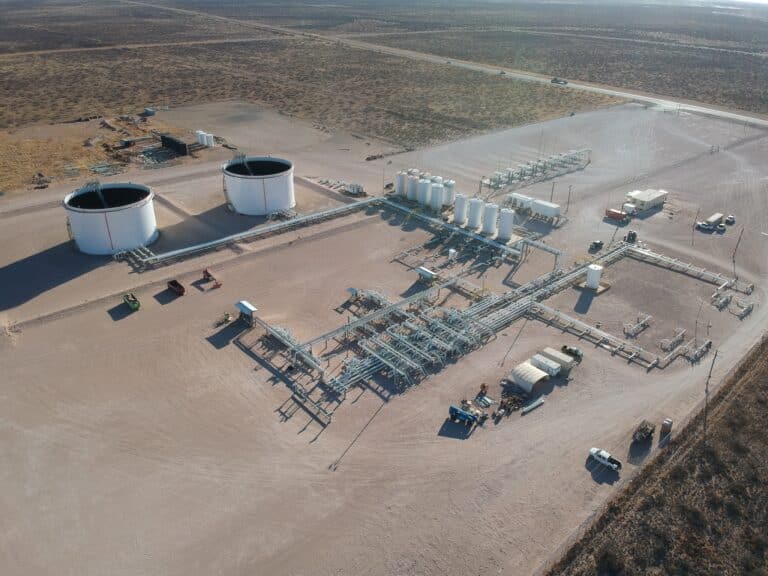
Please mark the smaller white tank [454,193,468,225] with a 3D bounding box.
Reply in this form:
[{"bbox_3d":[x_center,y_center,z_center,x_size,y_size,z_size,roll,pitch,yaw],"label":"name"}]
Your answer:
[{"bbox_3d":[27.630,-28.290,198.200,4.800,9.900,4.800,1,30,0],"label":"smaller white tank"}]

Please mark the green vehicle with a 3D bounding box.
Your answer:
[{"bbox_3d":[-67.220,3.940,147.790,2.420,1.850,5.900,-21,36,-33],"label":"green vehicle"}]

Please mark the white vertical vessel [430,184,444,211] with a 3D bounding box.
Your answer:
[{"bbox_3d":[20.210,-34.560,210.000,4.750,9.000,4.750,1,30,0],"label":"white vertical vessel"}]

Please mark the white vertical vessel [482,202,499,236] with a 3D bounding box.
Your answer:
[{"bbox_3d":[36.510,-23.830,190.520,4.800,9.900,4.800,1,30,0],"label":"white vertical vessel"}]

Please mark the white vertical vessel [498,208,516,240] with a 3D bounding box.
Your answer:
[{"bbox_3d":[41.340,-21.690,186.840,4.800,9.900,4.800,1,30,0],"label":"white vertical vessel"}]

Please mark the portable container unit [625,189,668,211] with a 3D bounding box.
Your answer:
[{"bbox_3d":[103.120,-35.070,217.960,14.820,3.590,9.060,-18,35,-30],"label":"portable container unit"}]

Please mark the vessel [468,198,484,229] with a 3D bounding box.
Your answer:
[{"bbox_3d":[35.577,-28.784,215.554,4.590,10.500,4.590,3,29,0],"label":"vessel"}]

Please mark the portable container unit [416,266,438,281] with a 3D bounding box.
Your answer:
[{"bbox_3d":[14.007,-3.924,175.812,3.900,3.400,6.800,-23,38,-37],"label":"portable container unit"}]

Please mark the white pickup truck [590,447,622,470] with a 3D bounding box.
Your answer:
[{"bbox_3d":[44.747,34.521,112.272,5.700,1.860,1.980,24,35,32],"label":"white pickup truck"}]

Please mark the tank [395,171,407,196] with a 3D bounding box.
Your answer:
[{"bbox_3d":[7.714,-45.446,243.805,4.940,9.600,4.940,3,29,0],"label":"tank"}]

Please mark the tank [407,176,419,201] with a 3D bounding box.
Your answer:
[{"bbox_3d":[11.510,-39.510,218.750,4.700,8.800,4.700,1,30,0],"label":"tank"}]

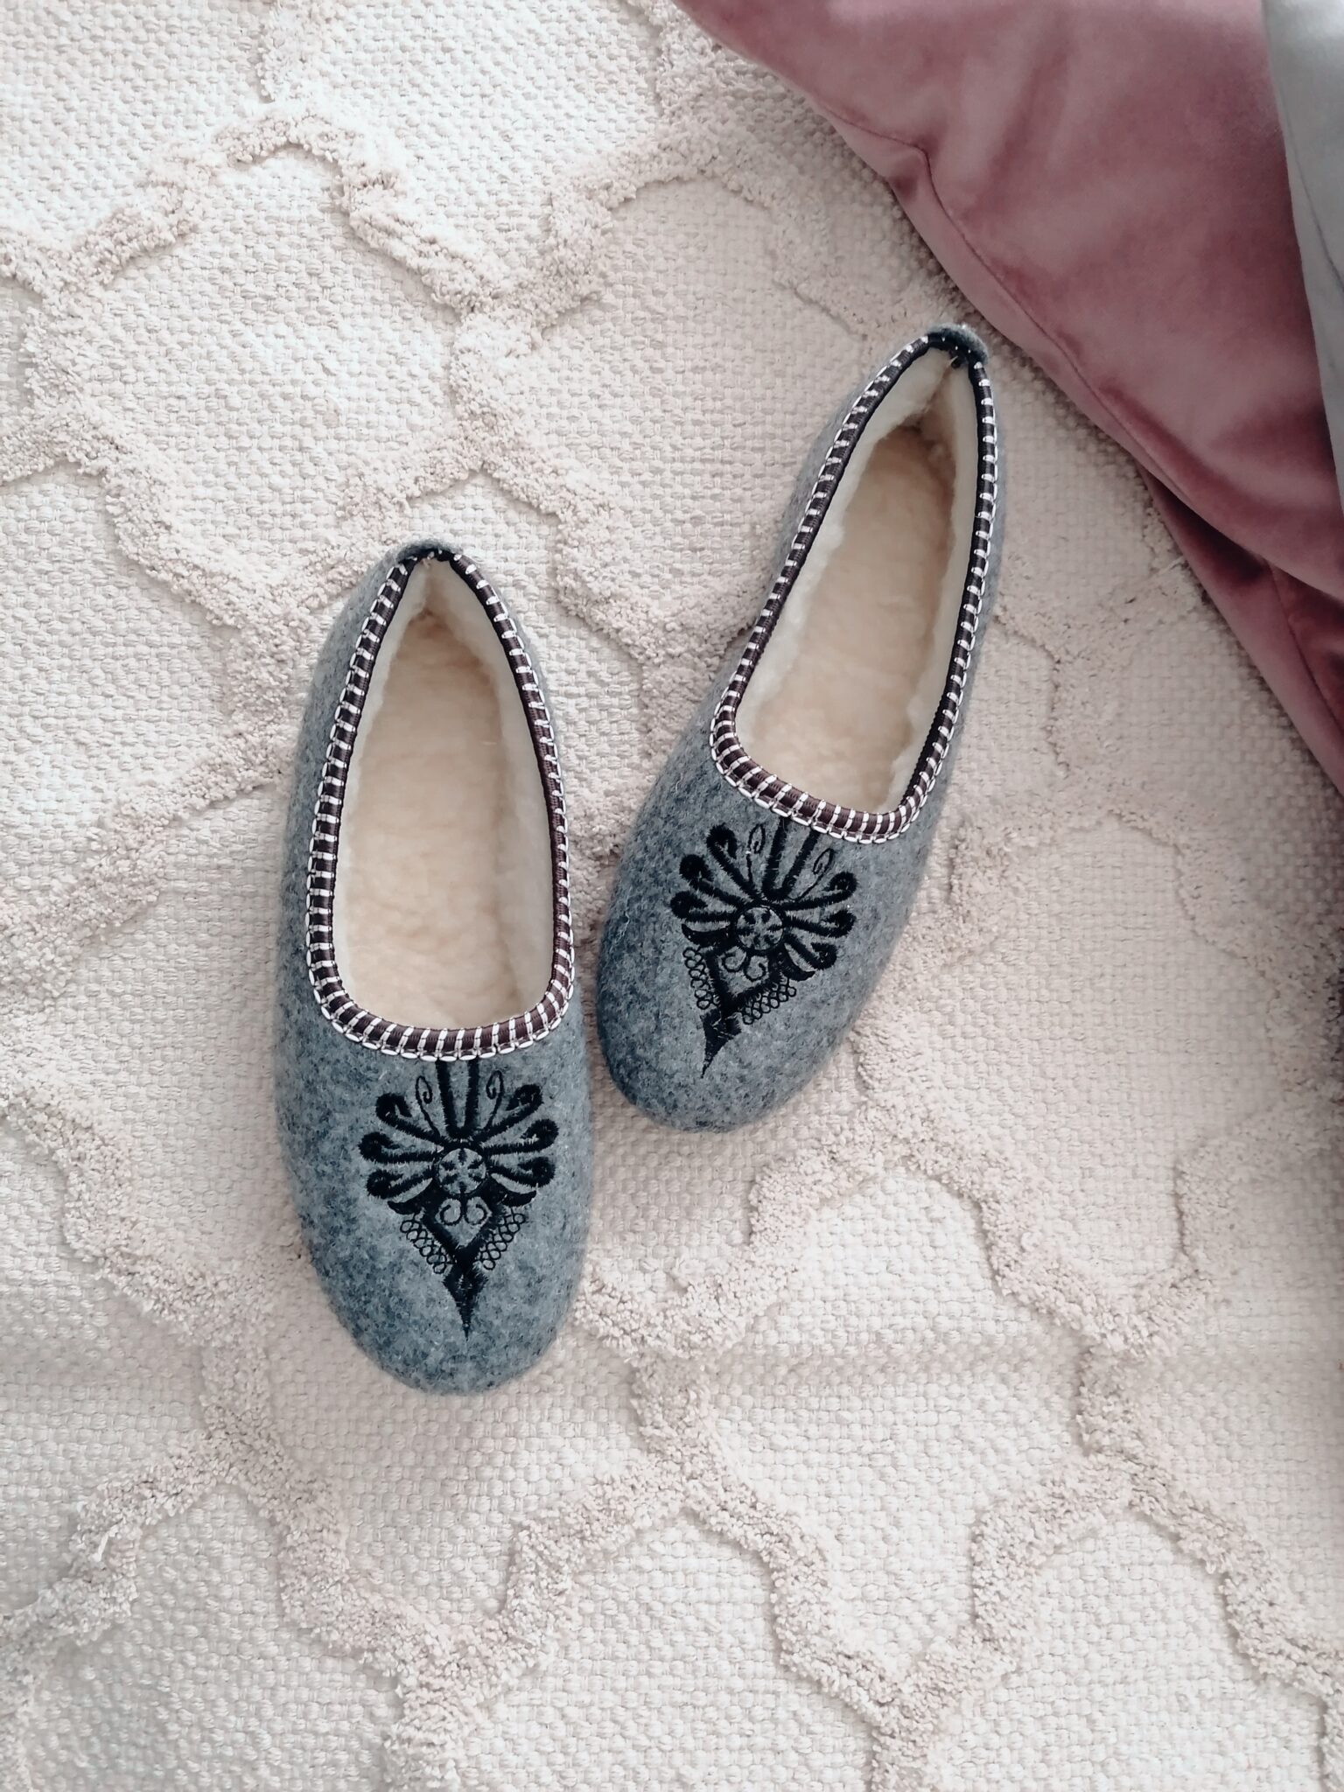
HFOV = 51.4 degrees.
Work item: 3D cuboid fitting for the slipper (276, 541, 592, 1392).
[{"bbox_3d":[-0.075,0.024,0.432,0.095,0.068,0.262,-2,84,-3],"label":"slipper"}]

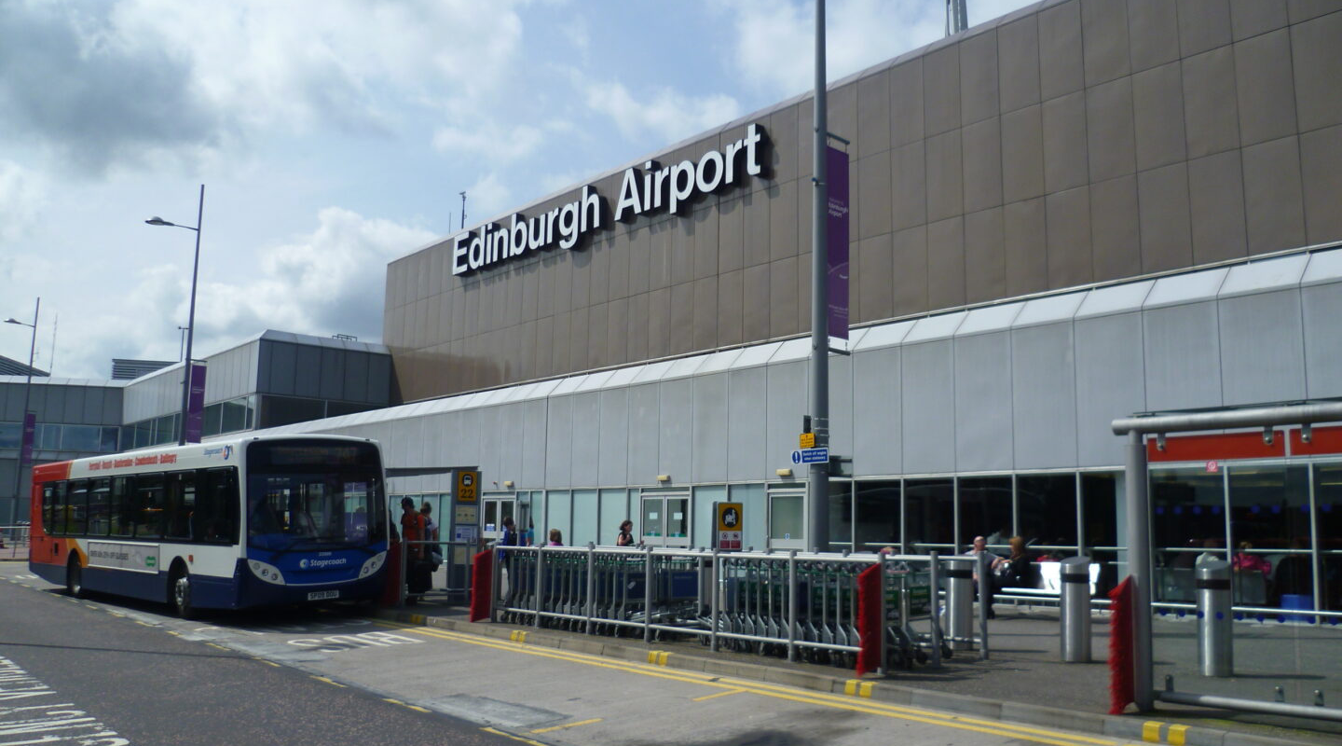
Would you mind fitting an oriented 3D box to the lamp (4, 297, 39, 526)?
[{"bbox_3d":[-35.304,2.540,57.695,1.950,13.400,0.400,9,-11,-40],"label":"lamp"}]

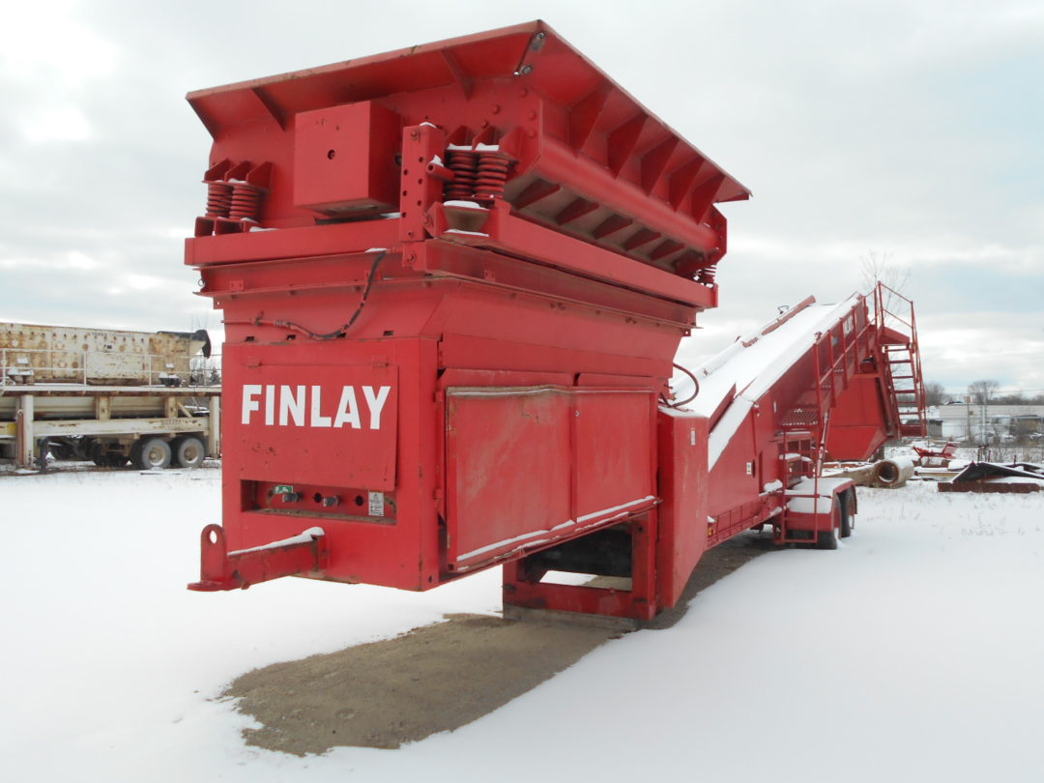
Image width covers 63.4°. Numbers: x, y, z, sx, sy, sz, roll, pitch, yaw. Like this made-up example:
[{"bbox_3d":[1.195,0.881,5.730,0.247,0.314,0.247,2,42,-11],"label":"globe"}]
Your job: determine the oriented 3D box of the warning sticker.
[{"bbox_3d":[-0.910,0.707,5.285,0.120,0.150,0.005,1,0,27],"label":"warning sticker"}]

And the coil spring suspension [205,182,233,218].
[{"bbox_3d":[-2.105,-1.325,5.875,0.178,0.280,0.178,1,0,27],"label":"coil spring suspension"}]

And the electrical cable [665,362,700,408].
[{"bbox_3d":[1.706,-0.067,8.950,0.320,0.470,0.320,1,0,27],"label":"electrical cable"}]

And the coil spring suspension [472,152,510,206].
[{"bbox_3d":[-0.176,-1.258,4.960,0.178,0.280,0.178,1,0,27],"label":"coil spring suspension"}]

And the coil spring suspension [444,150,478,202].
[{"bbox_3d":[-0.368,-1.294,5.060,0.178,0.280,0.178,1,0,0],"label":"coil spring suspension"}]

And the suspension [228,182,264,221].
[{"bbox_3d":[-1.892,-1.289,5.760,0.178,0.280,0.178,1,0,27],"label":"suspension"}]

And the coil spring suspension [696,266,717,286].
[{"bbox_3d":[1.945,-1.216,8.850,0.178,0.280,0.178,1,0,27],"label":"coil spring suspension"}]

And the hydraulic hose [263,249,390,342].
[{"bbox_3d":[-1.200,-0.587,5.150,0.840,0.520,0.160,1,0,27],"label":"hydraulic hose"}]

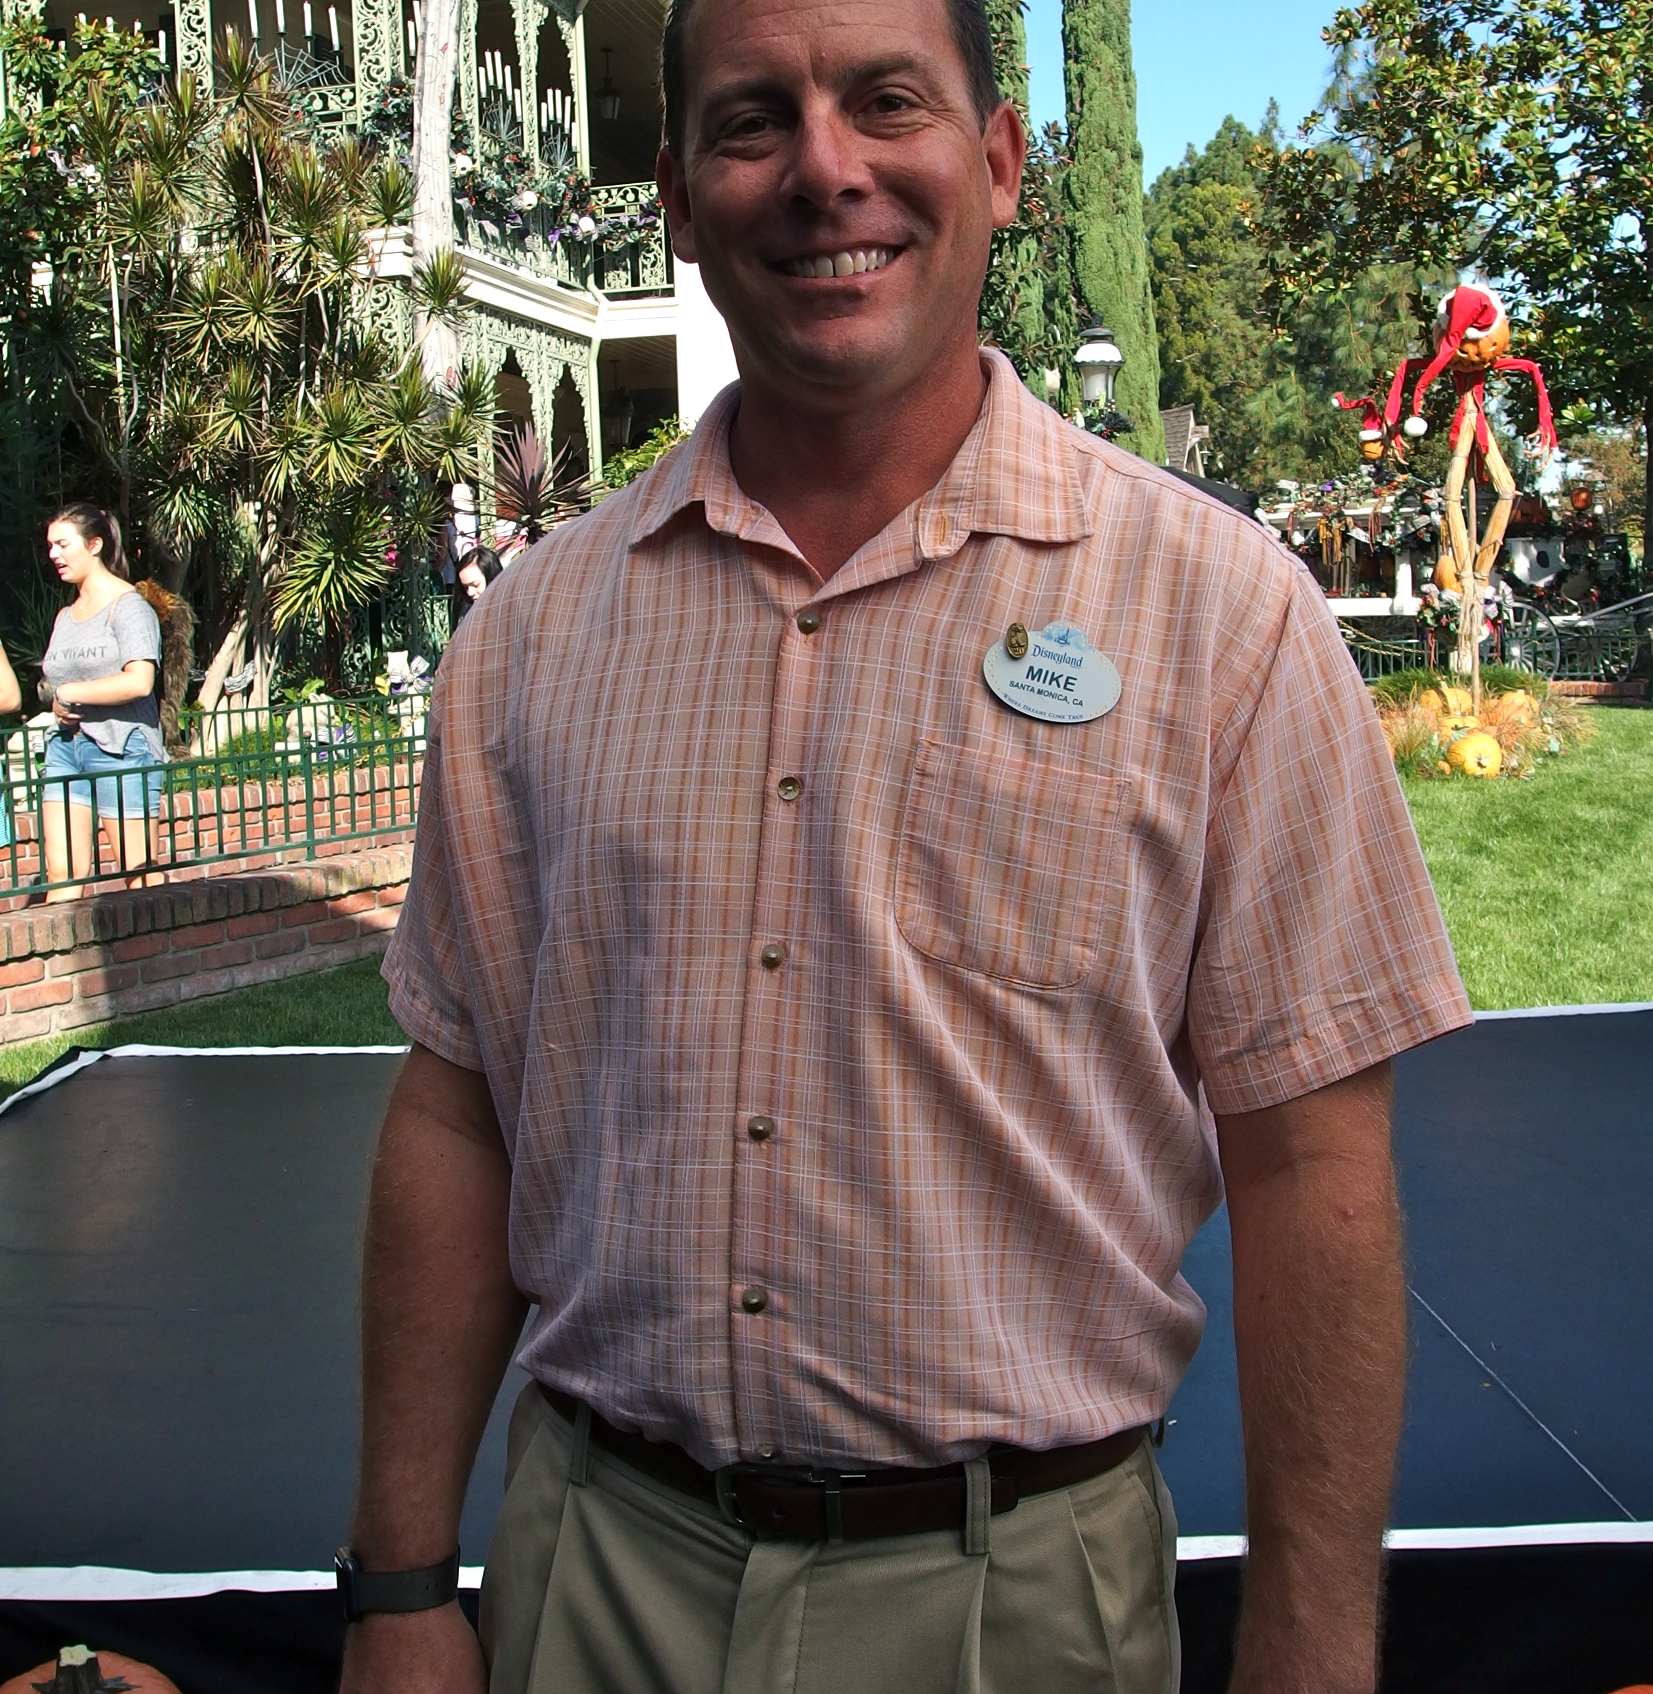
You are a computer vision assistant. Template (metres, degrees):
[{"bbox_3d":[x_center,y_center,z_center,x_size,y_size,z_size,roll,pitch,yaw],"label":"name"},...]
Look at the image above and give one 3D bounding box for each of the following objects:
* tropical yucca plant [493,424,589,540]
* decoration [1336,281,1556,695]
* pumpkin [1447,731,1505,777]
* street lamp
[{"bbox_3d":[-1.941,-2.428,12.000,0.720,0.900,0.700,-2,8,-6],"label":"tropical yucca plant"},{"bbox_3d":[4.166,-2.373,11.900,1.400,2.800,0.650,1,8,10],"label":"decoration"},{"bbox_3d":[4.042,-0.579,11.100,0.310,0.340,0.320,-1,17,-24],"label":"pumpkin"},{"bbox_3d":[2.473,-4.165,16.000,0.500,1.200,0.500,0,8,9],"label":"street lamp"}]

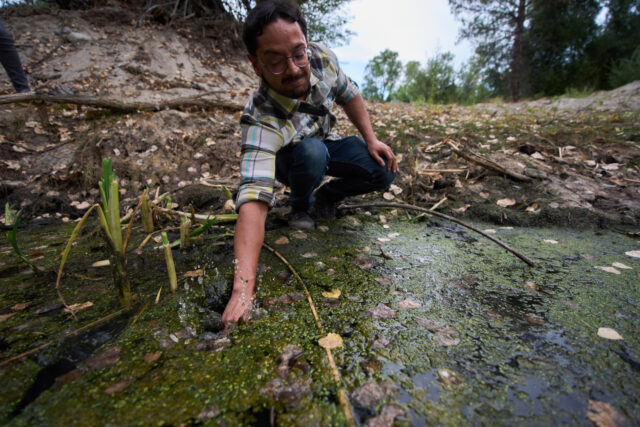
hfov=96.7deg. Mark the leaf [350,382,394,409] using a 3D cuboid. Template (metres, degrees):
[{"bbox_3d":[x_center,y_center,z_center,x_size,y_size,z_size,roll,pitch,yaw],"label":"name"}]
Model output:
[{"bbox_3d":[0.108,0.366,0.575,0.089,0.018,0.050,-1,16,-4],"label":"leaf"}]

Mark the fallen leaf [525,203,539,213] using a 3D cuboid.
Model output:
[{"bbox_3d":[1.095,-0.030,1.470,0.068,0.030,0.055,0,15,0],"label":"fallen leaf"}]

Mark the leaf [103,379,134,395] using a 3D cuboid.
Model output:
[{"bbox_3d":[-0.401,0.345,0.566,0.045,0.010,0.022,-9,15,-37],"label":"leaf"}]

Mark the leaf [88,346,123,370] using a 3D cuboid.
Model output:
[{"bbox_3d":[-0.506,0.342,0.672,0.065,0.012,0.061,-6,16,-20],"label":"leaf"}]

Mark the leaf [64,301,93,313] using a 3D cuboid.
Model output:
[{"bbox_3d":[-0.730,0.281,0.862,0.048,0.012,0.067,12,17,44],"label":"leaf"}]

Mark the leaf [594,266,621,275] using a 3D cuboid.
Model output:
[{"bbox_3d":[1.143,0.224,1.134,0.069,0.010,0.081,5,13,21],"label":"leaf"}]

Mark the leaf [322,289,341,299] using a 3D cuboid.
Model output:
[{"bbox_3d":[0.040,0.265,0.935,0.062,0.020,0.051,-2,16,-6],"label":"leaf"}]

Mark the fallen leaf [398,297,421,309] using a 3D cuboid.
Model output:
[{"bbox_3d":[0.234,0.238,0.750,0.056,0.012,0.042,-3,15,-11],"label":"fallen leaf"}]

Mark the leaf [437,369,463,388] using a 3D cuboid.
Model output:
[{"bbox_3d":[0.269,0.340,0.585,0.033,0.012,0.052,-2,12,-8],"label":"leaf"}]

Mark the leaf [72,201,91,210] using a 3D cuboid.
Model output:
[{"bbox_3d":[-1.264,-0.046,1.503,0.098,0.020,0.053,22,39,21],"label":"leaf"}]

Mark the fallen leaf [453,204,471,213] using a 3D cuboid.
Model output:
[{"bbox_3d":[0.806,-0.029,1.620,0.090,0.030,0.060,2,16,6],"label":"fallen leaf"}]

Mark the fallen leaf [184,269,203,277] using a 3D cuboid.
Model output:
[{"bbox_3d":[-0.477,0.227,1.080,0.067,0.015,0.049,-5,16,-18],"label":"fallen leaf"}]

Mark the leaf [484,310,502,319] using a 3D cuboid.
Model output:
[{"bbox_3d":[0.494,0.293,0.817,0.027,0.008,0.045,-12,17,-44],"label":"leaf"}]

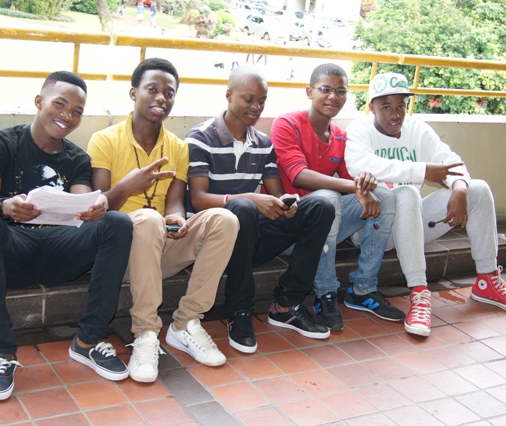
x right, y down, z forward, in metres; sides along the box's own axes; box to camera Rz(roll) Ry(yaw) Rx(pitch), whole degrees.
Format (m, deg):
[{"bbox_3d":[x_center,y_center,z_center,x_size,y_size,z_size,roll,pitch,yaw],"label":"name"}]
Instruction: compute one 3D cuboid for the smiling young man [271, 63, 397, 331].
[{"bbox_3d":[0.352,-0.115,3.553,0.523,1.059,0.672,-3,19,-32],"label":"smiling young man"}]

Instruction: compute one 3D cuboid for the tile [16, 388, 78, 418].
[{"bbox_3d":[-0.647,0.608,2.540,0.156,0.012,0.156,-3,19,-32],"label":"tile"}]

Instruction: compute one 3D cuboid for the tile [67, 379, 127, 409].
[{"bbox_3d":[-0.503,0.595,2.593,0.155,0.014,0.155,-3,19,-31],"label":"tile"}]

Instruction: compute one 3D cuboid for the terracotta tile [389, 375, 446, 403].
[{"bbox_3d":[0.606,0.654,2.942,0.156,0.012,0.156,-3,19,-32],"label":"terracotta tile"}]

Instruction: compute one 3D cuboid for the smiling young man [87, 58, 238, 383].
[{"bbox_3d":[-0.319,-0.034,2.996,0.535,1.014,0.841,1,17,-22],"label":"smiling young man"}]

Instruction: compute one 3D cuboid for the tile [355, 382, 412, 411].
[{"bbox_3d":[0.460,0.656,2.831,0.154,0.015,0.154,-3,19,-32],"label":"tile"}]

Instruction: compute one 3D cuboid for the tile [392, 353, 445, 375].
[{"bbox_3d":[0.655,0.593,3.138,0.154,0.015,0.154,-3,19,-32],"label":"tile"}]

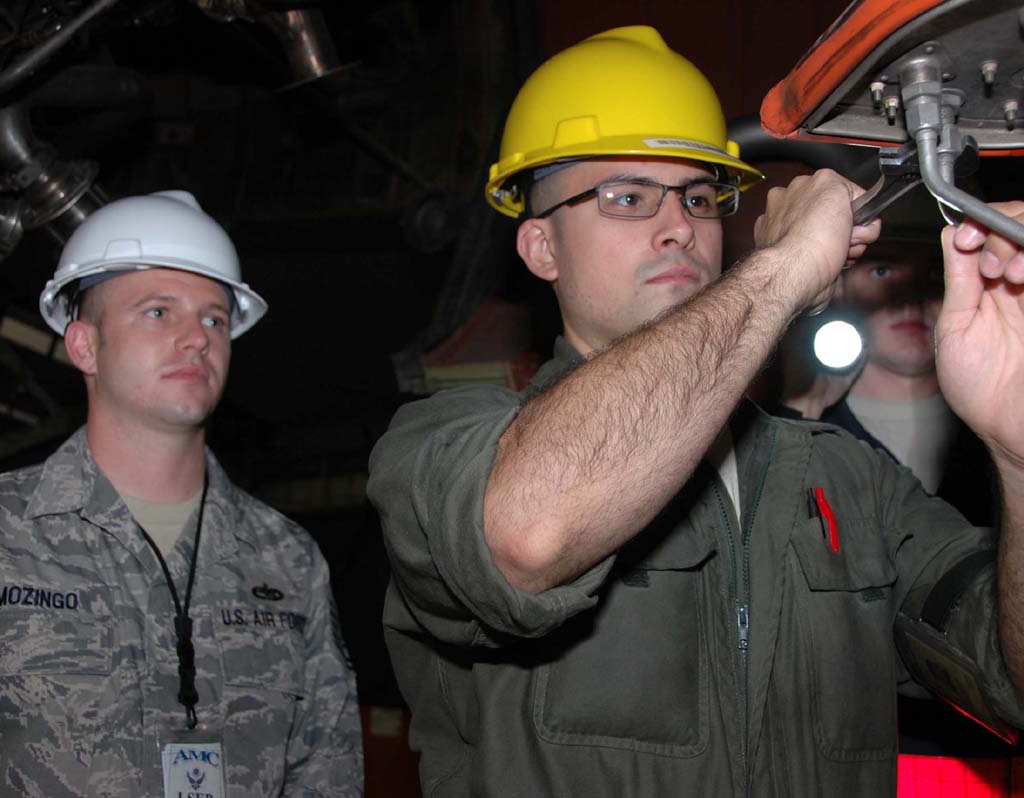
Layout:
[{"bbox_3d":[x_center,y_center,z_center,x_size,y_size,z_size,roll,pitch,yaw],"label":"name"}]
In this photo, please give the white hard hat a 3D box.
[{"bbox_3d":[-0.398,-0.159,1.345,0.280,0.168,0.226,-19,-25,36],"label":"white hard hat"}]

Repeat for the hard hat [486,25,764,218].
[{"bbox_3d":[0.097,-0.251,1.075,0.226,0.168,0.280,1,-8,-32],"label":"hard hat"}]

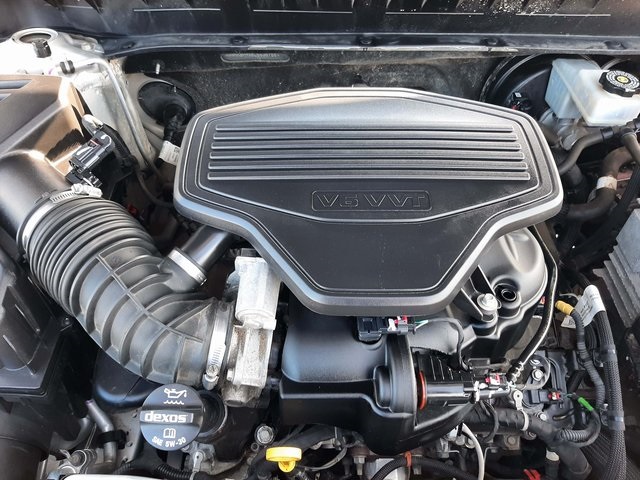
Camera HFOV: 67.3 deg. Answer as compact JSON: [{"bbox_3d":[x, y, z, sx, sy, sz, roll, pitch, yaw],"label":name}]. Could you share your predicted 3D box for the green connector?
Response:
[{"bbox_3d":[0.318,0.197,0.575,0.022,0.009,0.009,36,72,21],"label":"green connector"}]

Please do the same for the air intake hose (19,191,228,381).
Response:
[{"bbox_3d":[-0.221,0.061,0.570,0.275,0.130,0.145,32,62,4],"label":"air intake hose"}]

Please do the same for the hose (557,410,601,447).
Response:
[{"bbox_3d":[0.312,0.227,0.580,0.052,0.020,0.040,0,67,0],"label":"hose"}]

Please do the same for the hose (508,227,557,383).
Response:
[{"bbox_3d":[0.268,0.074,0.592,0.048,0.022,0.200,11,71,15],"label":"hose"}]

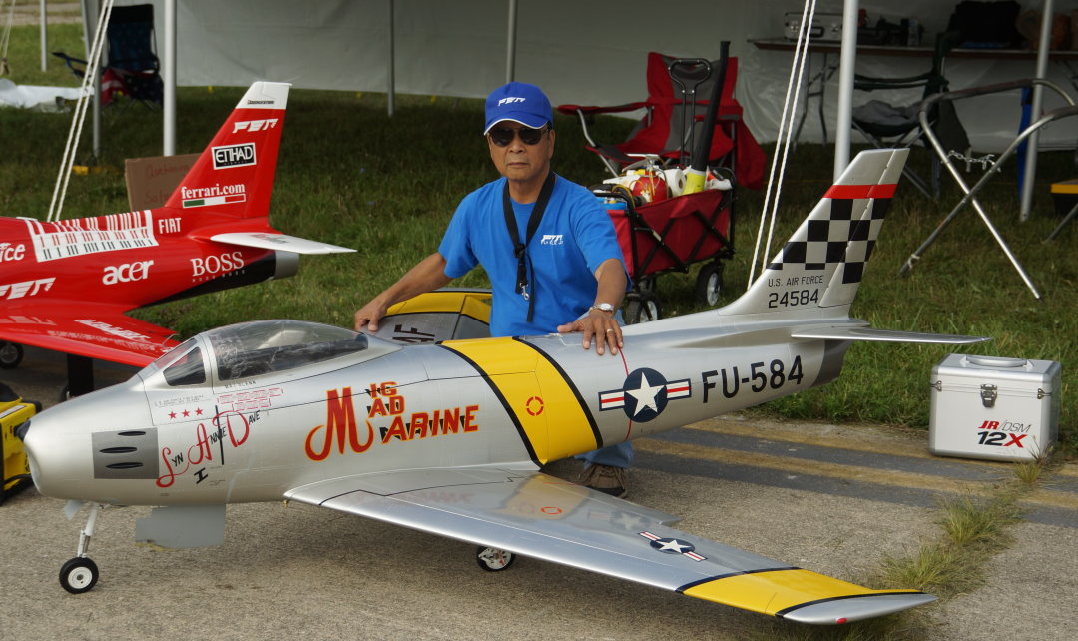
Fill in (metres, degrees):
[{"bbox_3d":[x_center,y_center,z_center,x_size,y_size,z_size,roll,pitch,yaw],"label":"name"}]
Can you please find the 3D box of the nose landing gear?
[{"bbox_3d":[-0.978,0.487,4.117,0.105,0.200,0.045,-4,13,-26],"label":"nose landing gear"}]

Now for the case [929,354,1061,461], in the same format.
[{"bbox_3d":[1.317,0.247,5.526,0.330,0.255,0.240,6,13,19],"label":"case"}]

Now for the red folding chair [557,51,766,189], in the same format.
[{"bbox_3d":[0.581,-0.841,9.060,0.830,0.870,0.620,12,16,40],"label":"red folding chair"}]

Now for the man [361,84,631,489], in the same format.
[{"bbox_3d":[-0.087,-0.101,5.023,0.750,1.040,0.650,3,12,3],"label":"man"}]

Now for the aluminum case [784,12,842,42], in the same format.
[{"bbox_3d":[1.873,-1.982,12.950,0.440,0.180,0.330,3,12,4],"label":"aluminum case"}]

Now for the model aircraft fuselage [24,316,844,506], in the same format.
[{"bbox_3d":[-0.147,0.161,4.469,2.080,0.425,0.320,-5,17,-26],"label":"model aircraft fuselage"}]

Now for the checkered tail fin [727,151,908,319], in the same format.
[{"bbox_3d":[0.692,-0.209,4.792,0.500,0.430,0.050,-5,17,-26],"label":"checkered tail fin"}]

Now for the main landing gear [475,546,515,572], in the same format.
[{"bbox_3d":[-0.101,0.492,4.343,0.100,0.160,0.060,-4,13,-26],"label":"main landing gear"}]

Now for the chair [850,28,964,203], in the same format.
[{"bbox_3d":[2.059,-1.175,10.806,0.620,0.910,0.800,3,12,3],"label":"chair"}]

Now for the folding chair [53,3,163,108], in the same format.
[{"bbox_3d":[-3.157,-1.959,14.100,0.820,0.840,0.620,8,13,24],"label":"folding chair"}]

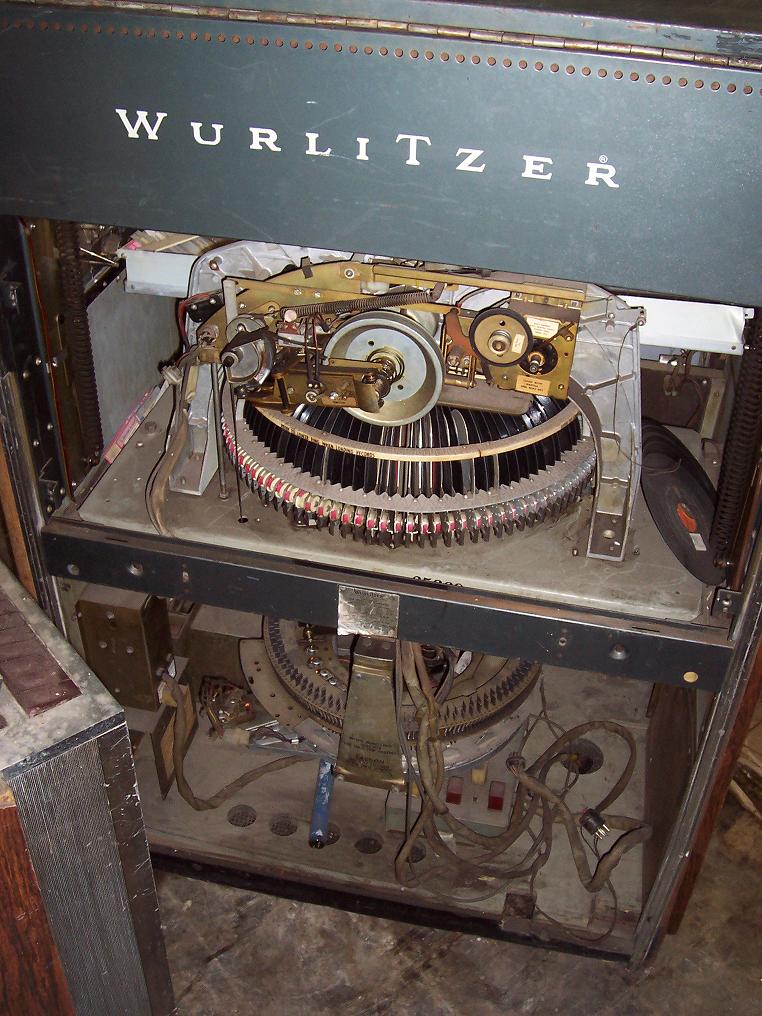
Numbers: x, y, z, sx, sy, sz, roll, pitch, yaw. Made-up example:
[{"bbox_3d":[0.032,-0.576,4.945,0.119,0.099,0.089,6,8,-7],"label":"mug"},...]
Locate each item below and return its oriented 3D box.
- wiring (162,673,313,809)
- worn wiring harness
[{"bbox_3d":[-0.227,0.336,1.647,0.209,0.237,0.165,9,38,9],"label":"wiring"},{"bbox_3d":[0.212,0.322,1.507,0.392,0.452,0.270,9,38,9],"label":"worn wiring harness"}]

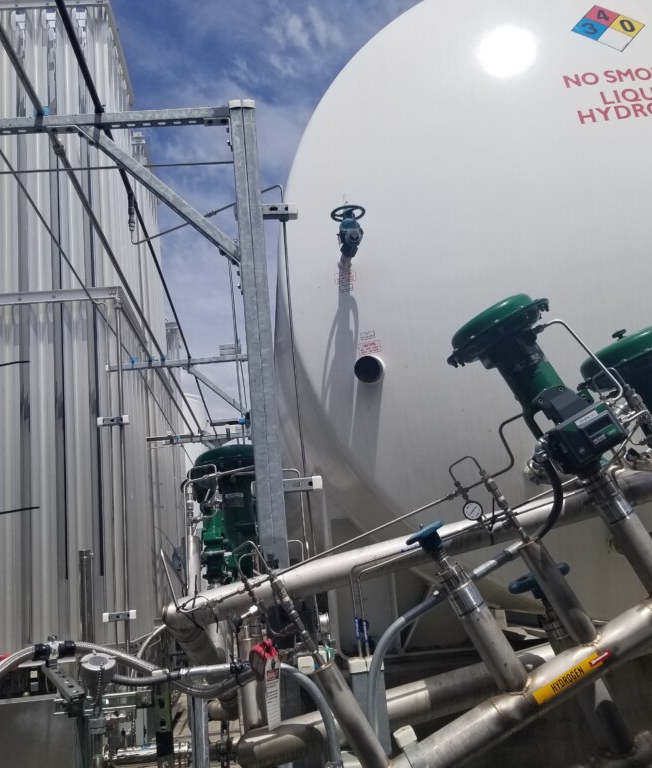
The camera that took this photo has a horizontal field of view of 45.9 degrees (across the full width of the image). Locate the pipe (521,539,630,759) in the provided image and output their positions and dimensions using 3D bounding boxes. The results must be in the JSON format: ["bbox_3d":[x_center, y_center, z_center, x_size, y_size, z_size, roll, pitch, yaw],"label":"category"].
[{"bbox_3d":[0.585,0.610,1.790,0.085,0.500,0.074,-24,-12,9],"label":"pipe"}]

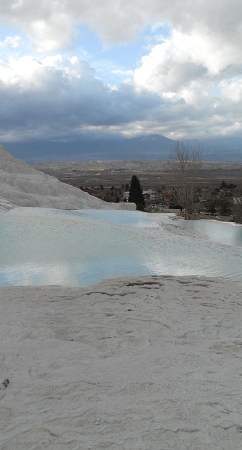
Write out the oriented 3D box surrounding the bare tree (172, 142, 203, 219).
[{"bbox_3d":[6.821,-4.564,48.000,3.200,7.700,3.200,0,9,0],"label":"bare tree"}]

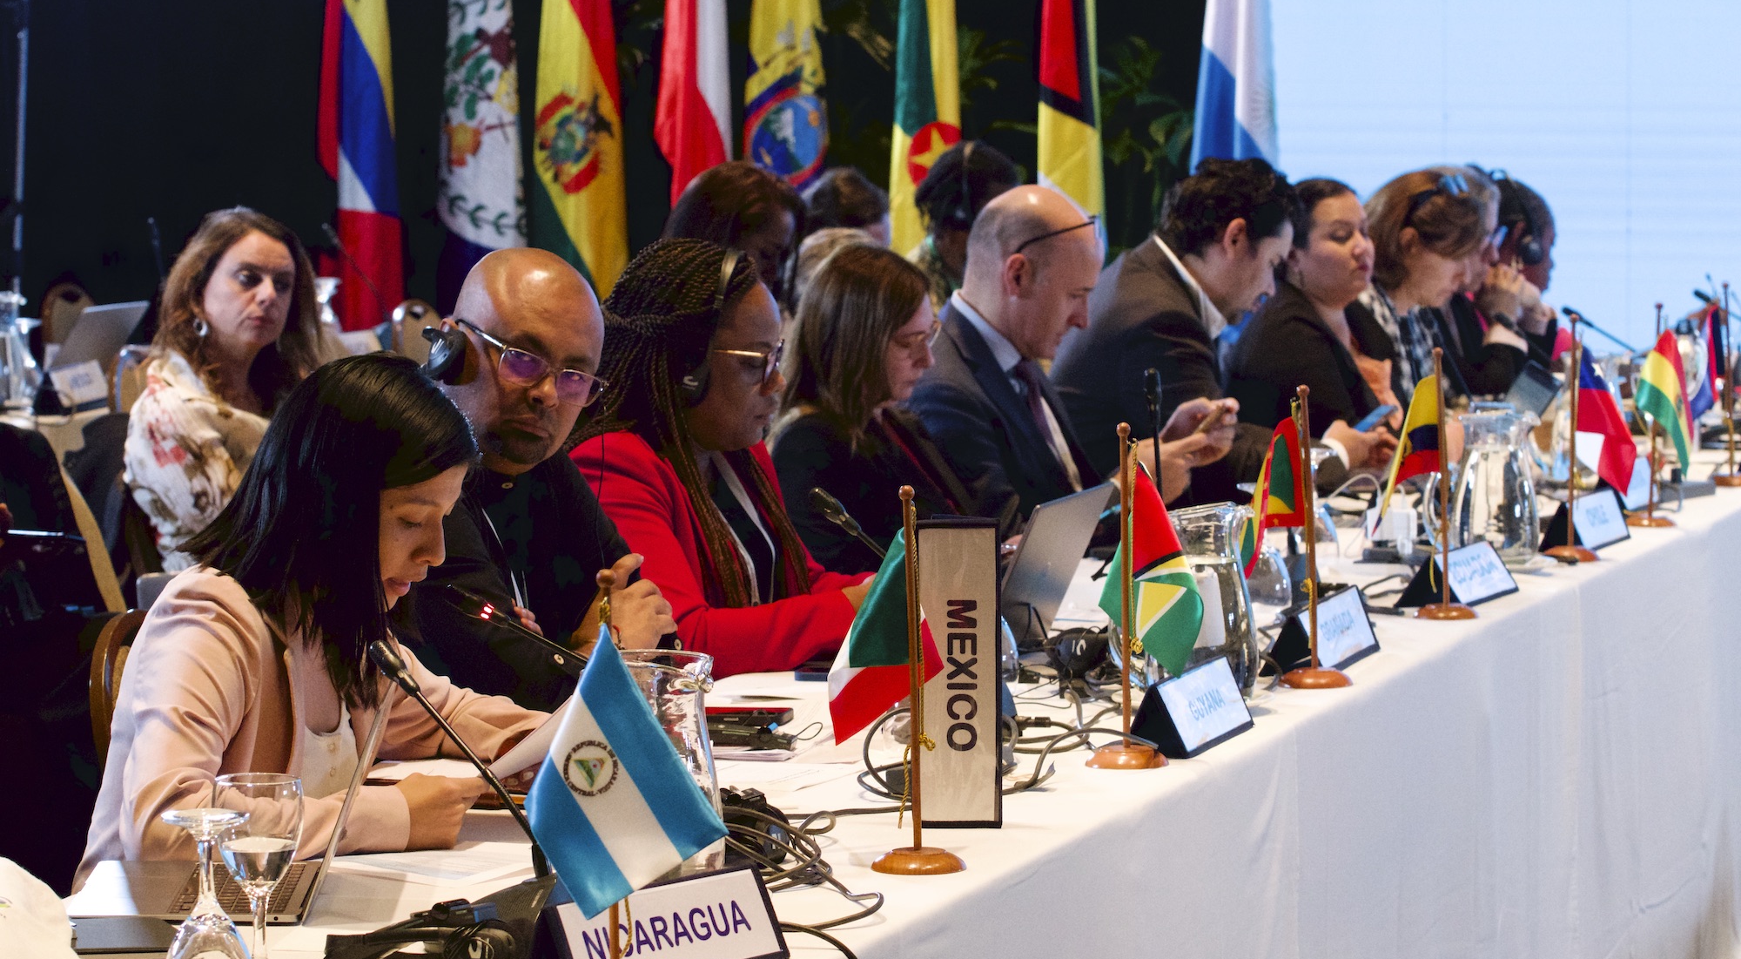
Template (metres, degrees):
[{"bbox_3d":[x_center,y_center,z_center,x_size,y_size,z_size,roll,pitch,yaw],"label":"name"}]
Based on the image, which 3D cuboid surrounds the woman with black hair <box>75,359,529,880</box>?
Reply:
[{"bbox_3d":[-0.624,0.476,5.691,0.650,1.194,0.550,2,5,21],"label":"woman with black hair"}]

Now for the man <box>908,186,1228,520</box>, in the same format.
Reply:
[{"bbox_3d":[0.224,0.258,8.149,0.760,1.340,0.550,1,4,17],"label":"man"}]

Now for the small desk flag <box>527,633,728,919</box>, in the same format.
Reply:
[{"bbox_3d":[-0.189,0.231,4.518,0.157,0.223,0.060,0,4,0],"label":"small desk flag"}]

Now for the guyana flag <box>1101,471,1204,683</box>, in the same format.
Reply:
[{"bbox_3d":[0.309,0.102,6.380,0.110,0.237,0.080,-2,5,-20],"label":"guyana flag"}]

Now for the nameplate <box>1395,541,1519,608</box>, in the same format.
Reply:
[{"bbox_3d":[0.840,0.134,8.271,0.089,0.072,0.298,1,5,22],"label":"nameplate"}]

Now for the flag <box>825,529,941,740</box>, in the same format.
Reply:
[{"bbox_3d":[0.014,0.145,5.386,0.107,0.200,0.070,0,4,0],"label":"flag"}]

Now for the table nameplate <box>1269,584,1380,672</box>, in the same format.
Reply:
[{"bbox_3d":[0.583,0.195,7.436,0.080,0.077,0.298,1,4,19],"label":"table nameplate"}]

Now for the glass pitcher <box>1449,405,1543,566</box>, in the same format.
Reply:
[{"bbox_3d":[0.934,0.011,8.872,0.190,0.229,0.138,1,4,17],"label":"glass pitcher"}]

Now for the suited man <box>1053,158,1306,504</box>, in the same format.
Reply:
[{"bbox_3d":[0.469,0.185,9.060,0.740,1.350,0.530,1,4,17],"label":"suited man"}]

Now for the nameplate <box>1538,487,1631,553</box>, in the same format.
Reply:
[{"bbox_3d":[1.133,0.064,9.163,0.080,0.077,0.298,1,5,20],"label":"nameplate"}]

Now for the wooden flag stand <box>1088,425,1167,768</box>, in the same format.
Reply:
[{"bbox_3d":[0.271,0.124,6.139,0.087,0.355,0.087,0,4,0],"label":"wooden flag stand"}]

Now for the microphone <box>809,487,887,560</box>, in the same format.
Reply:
[{"bbox_3d":[0.016,0.121,6.550,0.170,0.230,0.040,1,4,17],"label":"microphone"}]

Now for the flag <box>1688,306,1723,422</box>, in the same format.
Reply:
[{"bbox_3d":[1.451,-0.201,10.091,0.061,0.203,0.070,2,5,17],"label":"flag"}]

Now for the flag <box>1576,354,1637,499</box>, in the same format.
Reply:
[{"bbox_3d":[1.092,-0.084,8.606,0.093,0.216,0.070,0,4,0],"label":"flag"}]

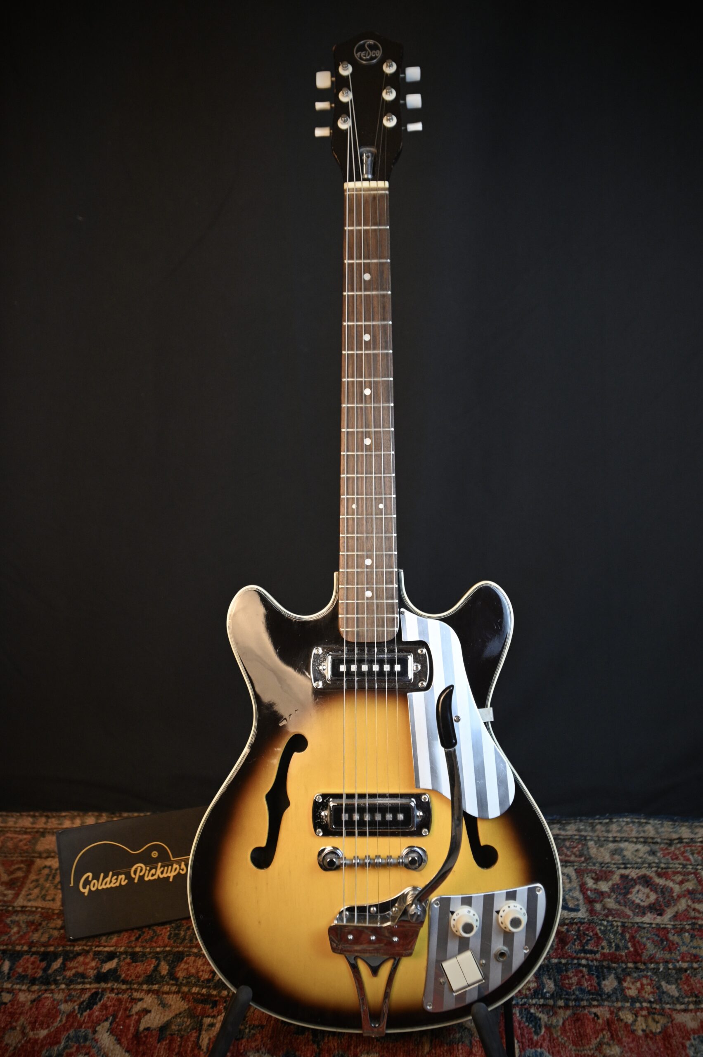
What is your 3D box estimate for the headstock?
[{"bbox_3d":[0.016,-0.414,1.020,0.108,0.173,0.038,0,-14,2],"label":"headstock"}]

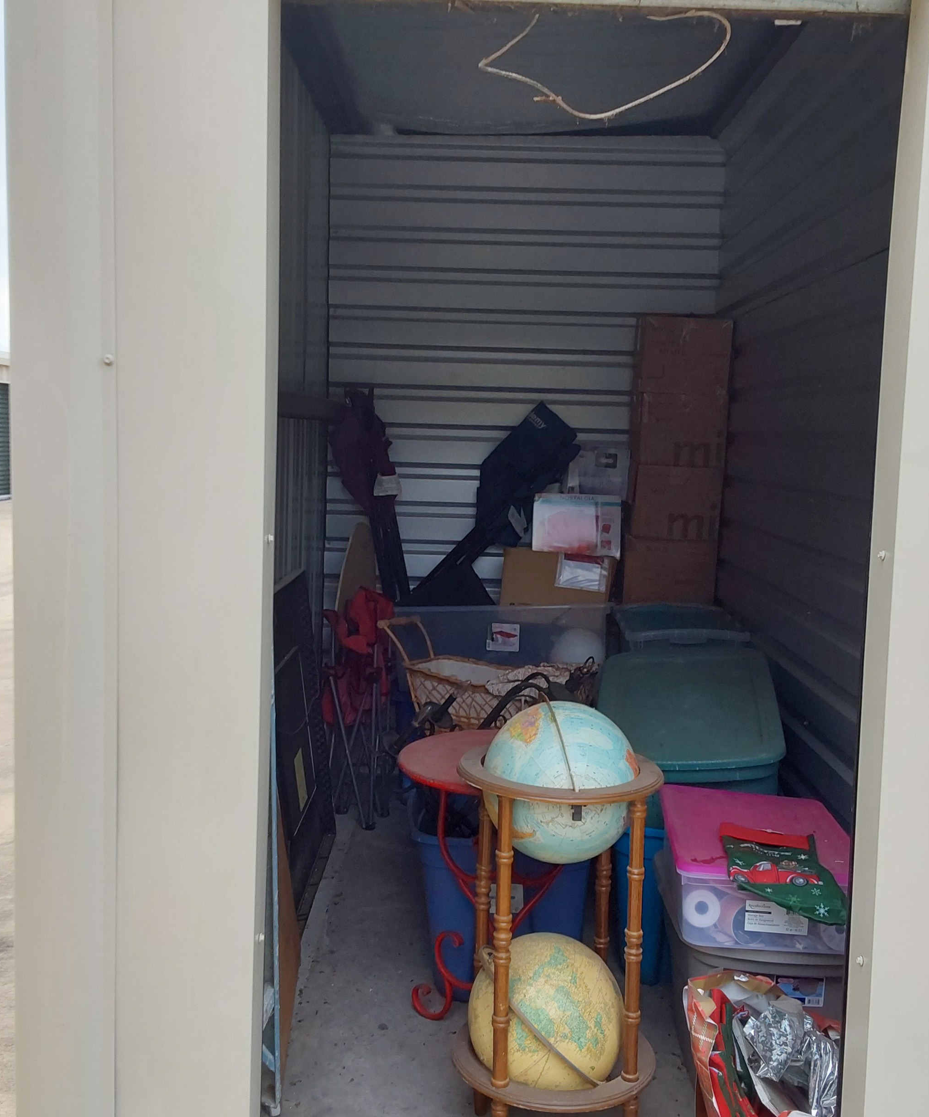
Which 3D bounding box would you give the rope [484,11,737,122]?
[{"bbox_3d":[0.238,-0.840,2.064,0.440,0.200,0.130,1,6,0],"label":"rope"}]

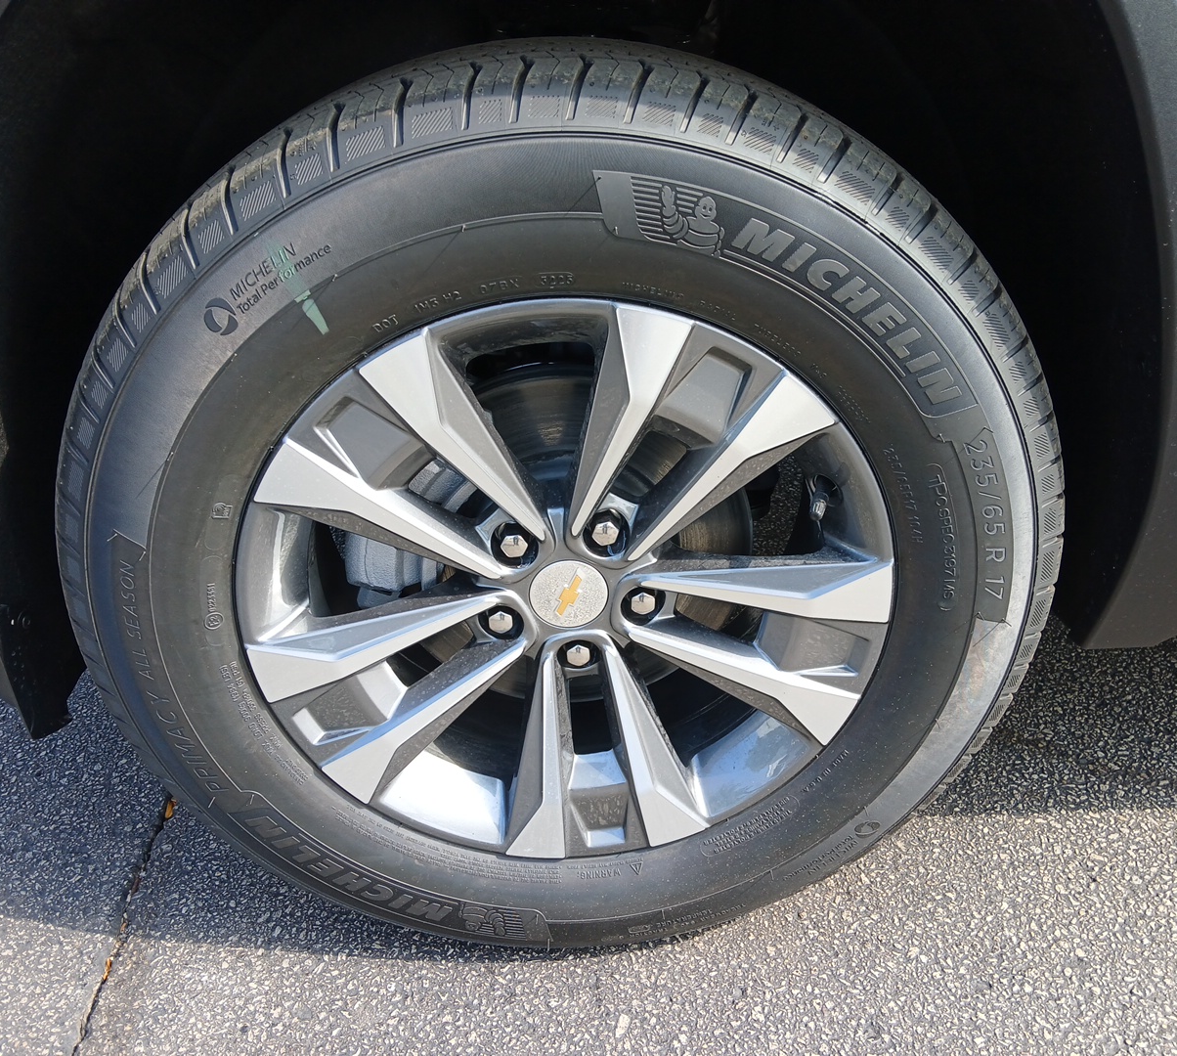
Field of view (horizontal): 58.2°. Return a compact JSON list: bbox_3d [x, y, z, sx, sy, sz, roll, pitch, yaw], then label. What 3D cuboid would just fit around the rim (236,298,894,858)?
[{"bbox_3d":[-0.017,0.022,0.848,0.471,0.471,0.190,-1,28,-2],"label":"rim"}]

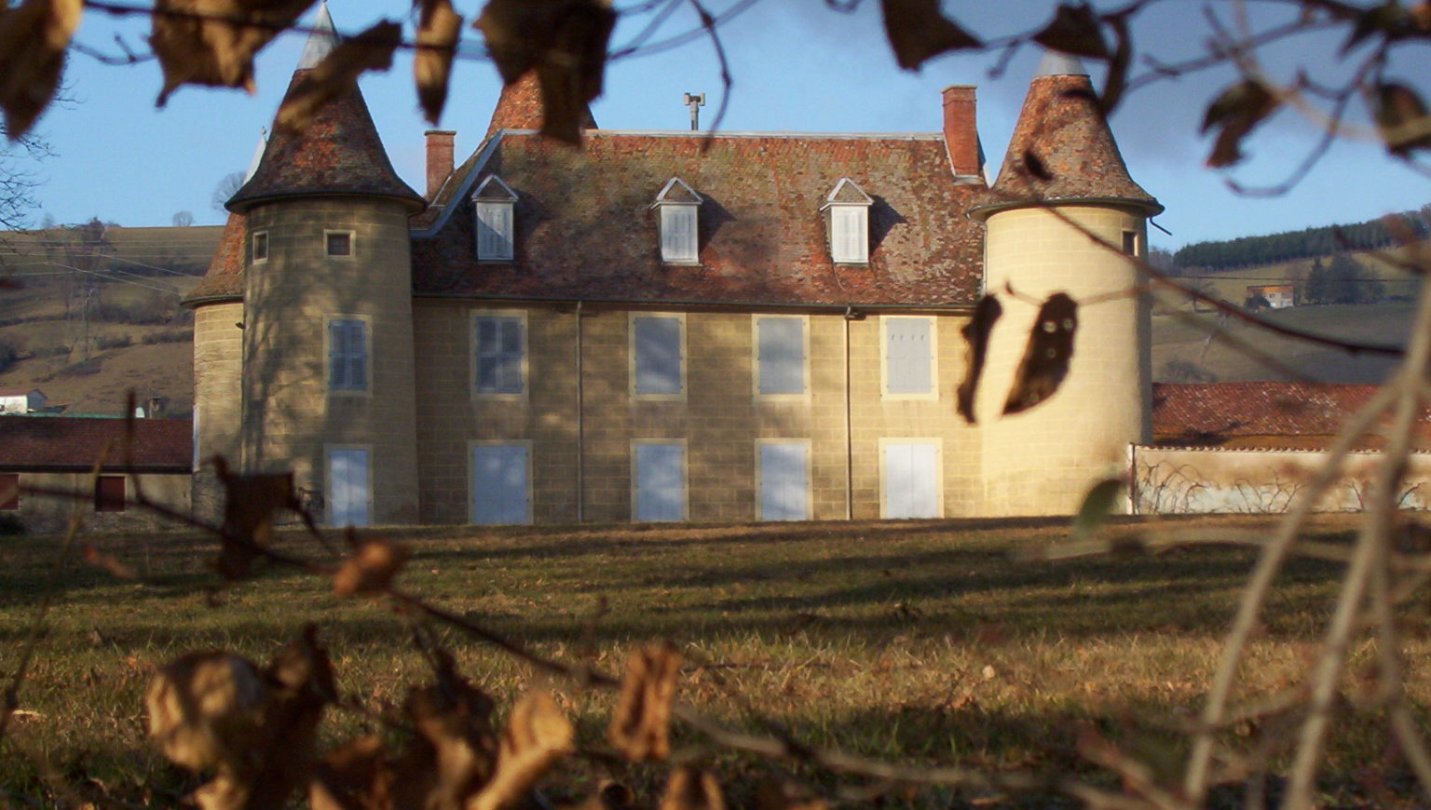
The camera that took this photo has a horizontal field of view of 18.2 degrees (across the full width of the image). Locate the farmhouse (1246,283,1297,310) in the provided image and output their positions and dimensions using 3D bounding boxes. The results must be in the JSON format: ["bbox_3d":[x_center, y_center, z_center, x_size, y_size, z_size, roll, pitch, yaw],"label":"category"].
[{"bbox_3d":[155.177,-30.275,1250.000,13.500,7.200,10.000,-1,-2,9],"label":"farmhouse"}]

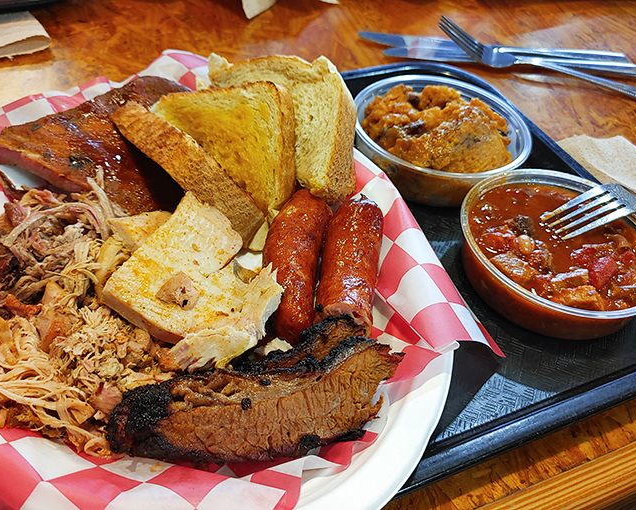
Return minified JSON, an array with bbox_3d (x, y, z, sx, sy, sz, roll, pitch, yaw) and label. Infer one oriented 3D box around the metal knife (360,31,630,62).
[{"bbox_3d":[0.151,-0.178,0.436,0.233,0.009,0.021,4,48,-1],"label":"metal knife"}]

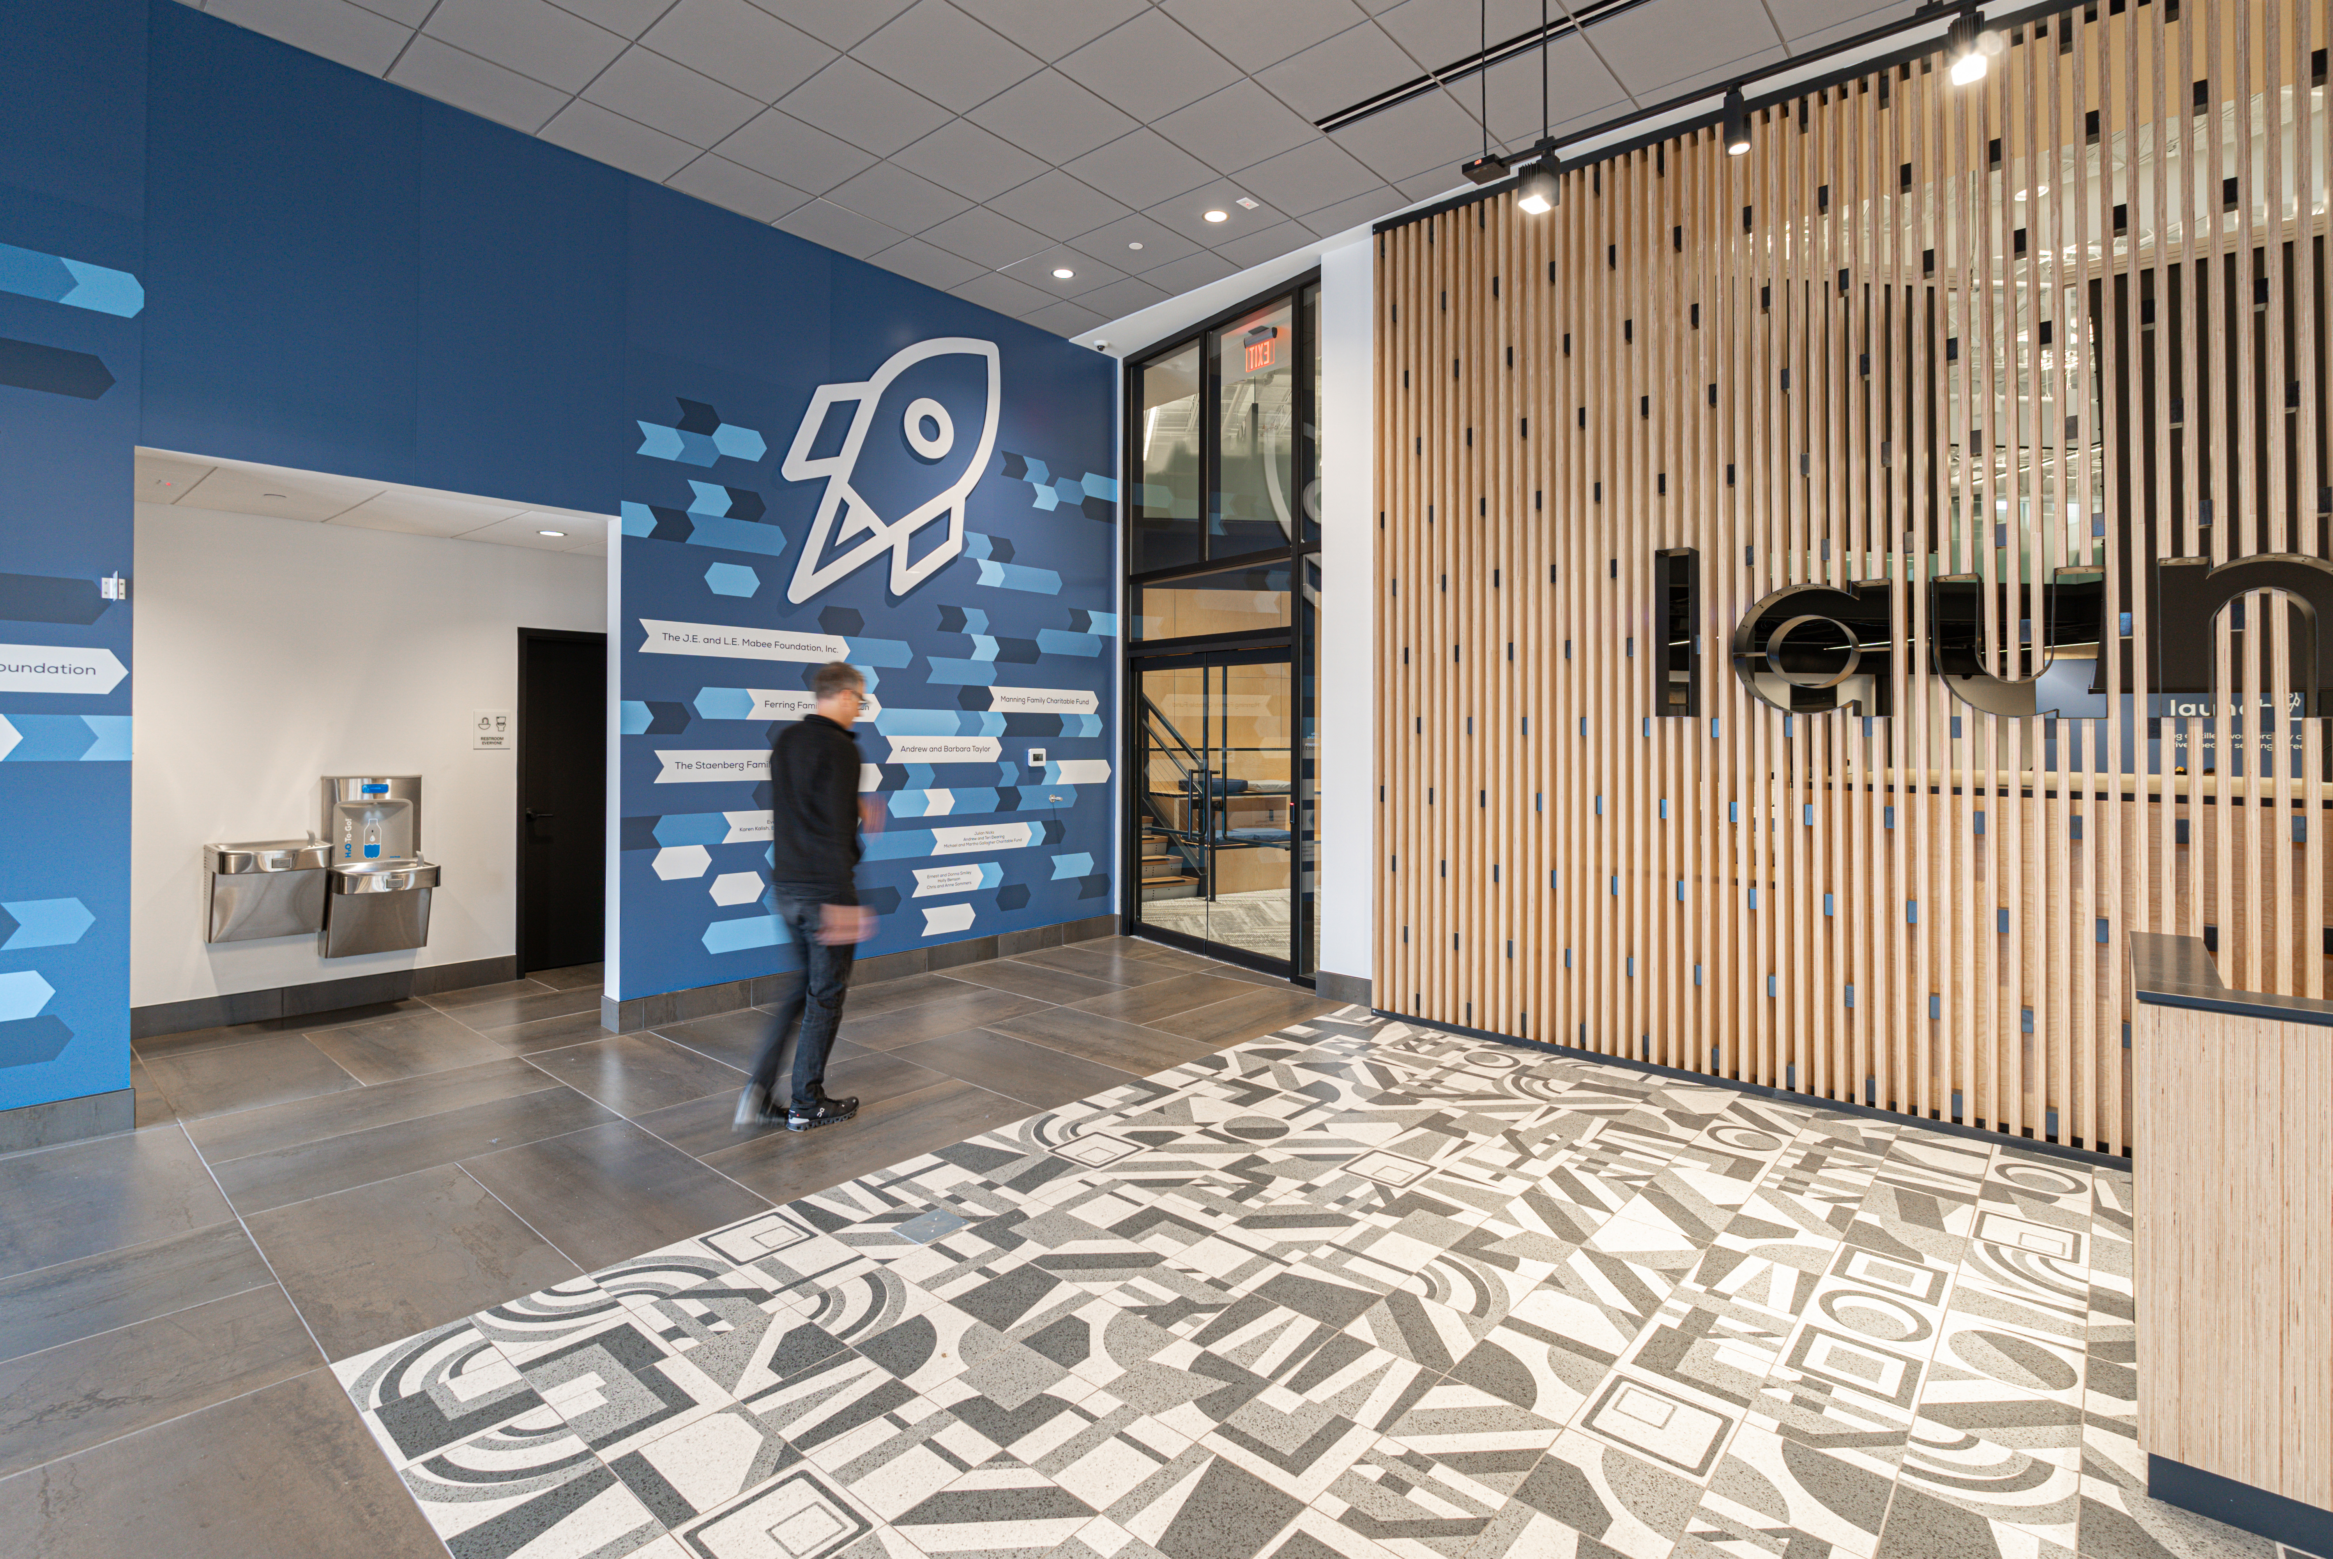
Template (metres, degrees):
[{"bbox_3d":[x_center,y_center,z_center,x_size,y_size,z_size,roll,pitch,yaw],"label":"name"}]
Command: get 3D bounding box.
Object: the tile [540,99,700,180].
[{"bbox_3d":[-2.671,-3.144,5.127,0.508,0.020,0.605,4,5,41],"label":"tile"}]

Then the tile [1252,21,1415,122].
[{"bbox_3d":[0.753,-3.049,4.487,0.603,0.020,0.476,4,5,41],"label":"tile"}]

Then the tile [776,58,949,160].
[{"bbox_3d":[-1.387,-3.104,4.819,0.605,0.020,0.605,4,5,41],"label":"tile"}]

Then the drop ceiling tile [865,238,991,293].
[{"bbox_3d":[-1.467,-3.221,6.501,0.513,0.020,0.610,4,5,41],"label":"drop ceiling tile"}]

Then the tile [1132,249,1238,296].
[{"bbox_3d":[0.138,-3.205,6.561,0.610,0.020,0.372,4,5,41],"label":"tile"}]

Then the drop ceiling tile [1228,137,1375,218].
[{"bbox_3d":[0.736,-3.114,5.394,0.603,0.020,0.603,4,5,41],"label":"drop ceiling tile"}]

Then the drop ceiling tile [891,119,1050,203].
[{"bbox_3d":[-0.985,-3.123,5.264,0.603,0.020,0.603,4,5,41],"label":"drop ceiling tile"}]

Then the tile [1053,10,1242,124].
[{"bbox_3d":[-0.067,-3.061,4.480,0.605,0.020,0.605,4,5,41],"label":"tile"}]

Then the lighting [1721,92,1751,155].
[{"bbox_3d":[1.702,-1.957,3.100,0.062,0.165,0.062,4,5,41],"label":"lighting"}]

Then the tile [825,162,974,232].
[{"bbox_3d":[-1.444,-3.156,5.661,0.603,0.020,0.603,4,5,41],"label":"tile"}]

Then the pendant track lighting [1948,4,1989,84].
[{"bbox_3d":[2.277,-2.083,2.950,0.100,0.155,0.110,3,4,41],"label":"pendant track lighting"}]

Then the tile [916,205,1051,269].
[{"bbox_3d":[-1.045,-3.190,6.133,0.610,0.020,0.610,4,5,41],"label":"tile"}]

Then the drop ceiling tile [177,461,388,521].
[{"bbox_3d":[-4.319,-1.378,5.049,1.260,0.020,0.600,4,5,41],"label":"drop ceiling tile"}]

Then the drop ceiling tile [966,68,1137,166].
[{"bbox_3d":[-0.525,-3.089,4.868,0.603,0.020,0.603,4,5,41],"label":"drop ceiling tile"}]

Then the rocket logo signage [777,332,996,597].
[{"bbox_3d":[-1.688,-2.009,6.578,0.050,1.917,1.615,3,4,41],"label":"rocket logo signage"}]

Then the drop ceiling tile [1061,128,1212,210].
[{"bbox_3d":[-0.124,-3.118,5.329,0.603,0.020,0.603,4,5,41],"label":"drop ceiling tile"}]

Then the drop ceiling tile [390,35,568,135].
[{"bbox_3d":[-3.071,-3.115,4.668,0.513,0.020,0.610,4,5,41],"label":"drop ceiling tile"}]

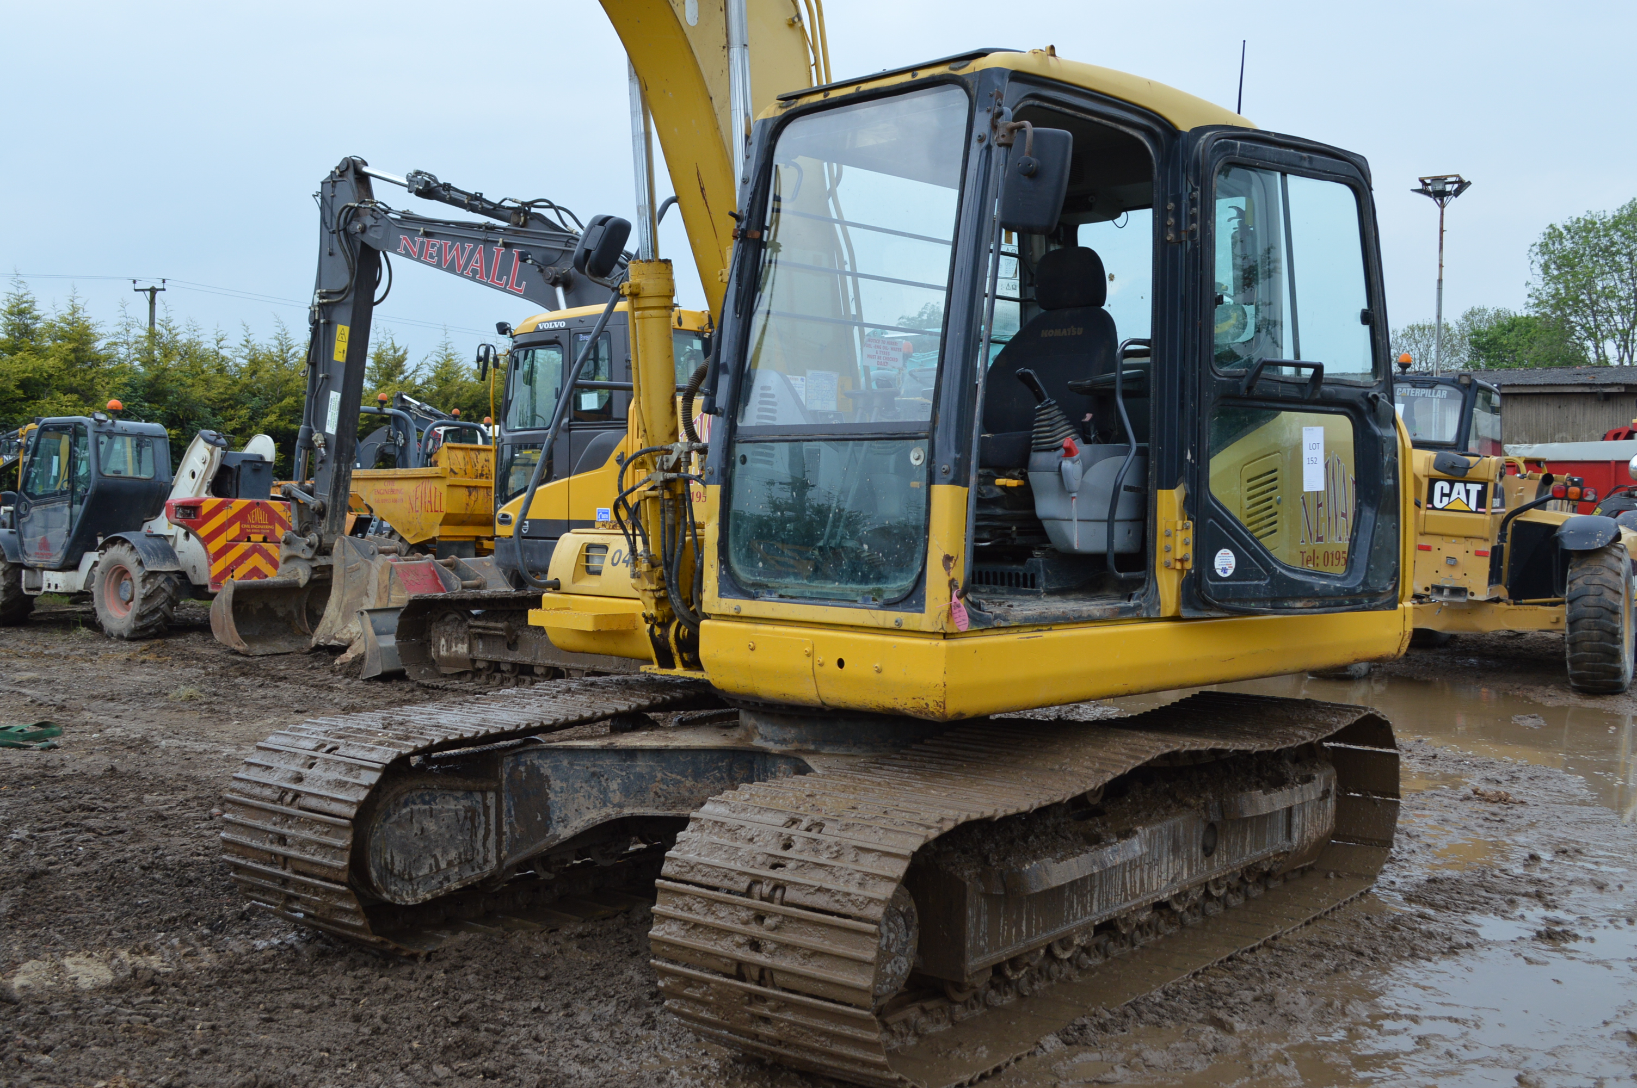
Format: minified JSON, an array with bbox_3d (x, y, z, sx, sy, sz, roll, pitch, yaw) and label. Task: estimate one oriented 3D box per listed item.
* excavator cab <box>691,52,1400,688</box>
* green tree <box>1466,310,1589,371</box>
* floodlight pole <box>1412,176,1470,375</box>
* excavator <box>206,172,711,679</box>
[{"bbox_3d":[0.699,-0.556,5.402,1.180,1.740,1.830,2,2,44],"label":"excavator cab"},{"bbox_3d":[23.854,-3.423,54.938,4.600,8.200,4.600,1,1,0],"label":"green tree"},{"bbox_3d":[12.981,-3.358,33.938,1.200,8.600,1.200,1,1,0],"label":"floodlight pole"},{"bbox_3d":[-2.434,-1.231,14.385,7.600,4.750,2.600,2,1,36],"label":"excavator"}]

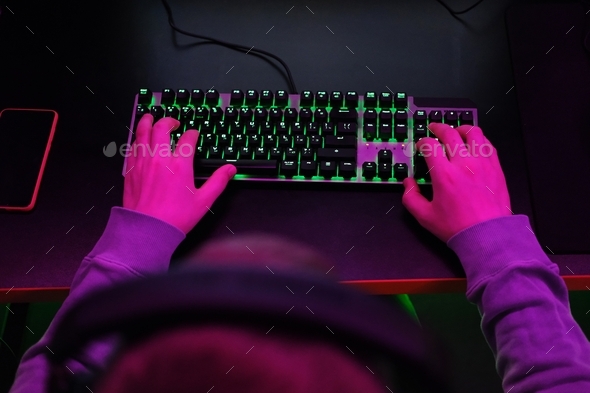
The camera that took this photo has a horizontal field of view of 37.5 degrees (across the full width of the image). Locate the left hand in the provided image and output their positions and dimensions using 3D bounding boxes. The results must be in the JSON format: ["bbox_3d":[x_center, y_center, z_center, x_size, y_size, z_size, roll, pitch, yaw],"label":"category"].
[{"bbox_3d":[-0.136,-0.030,1.039,0.131,0.070,0.165,1,58,4],"label":"left hand"}]

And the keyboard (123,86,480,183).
[{"bbox_3d":[0.010,-0.073,1.083,0.438,0.038,0.132,1,58,4],"label":"keyboard"}]

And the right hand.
[{"bbox_3d":[0.179,-0.022,1.016,0.120,0.070,0.162,-10,57,-3],"label":"right hand"}]

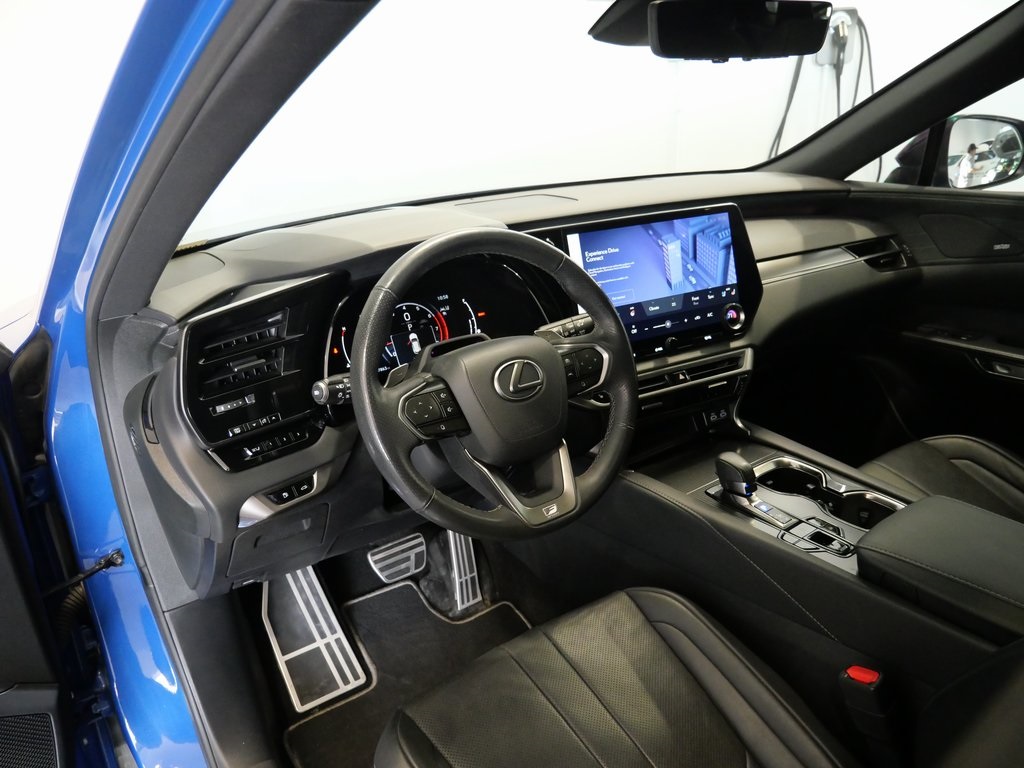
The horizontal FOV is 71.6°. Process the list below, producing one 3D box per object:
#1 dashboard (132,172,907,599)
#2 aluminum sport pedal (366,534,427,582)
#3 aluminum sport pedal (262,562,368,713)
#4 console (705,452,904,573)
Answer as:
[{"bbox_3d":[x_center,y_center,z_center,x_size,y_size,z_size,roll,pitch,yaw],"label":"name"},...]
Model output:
[{"bbox_3d":[0.109,-0.139,1.341,1.450,0.390,0.510,-15,25,-27],"label":"dashboard"},{"bbox_3d":[-0.224,0.342,1.389,0.113,0.072,0.025,-15,-10,-27],"label":"aluminum sport pedal"},{"bbox_3d":[-0.388,0.458,1.315,0.125,0.025,0.275,-20,57,-30],"label":"aluminum sport pedal"},{"bbox_3d":[0.438,0.166,1.016,0.215,0.100,0.275,-15,25,-27],"label":"console"}]

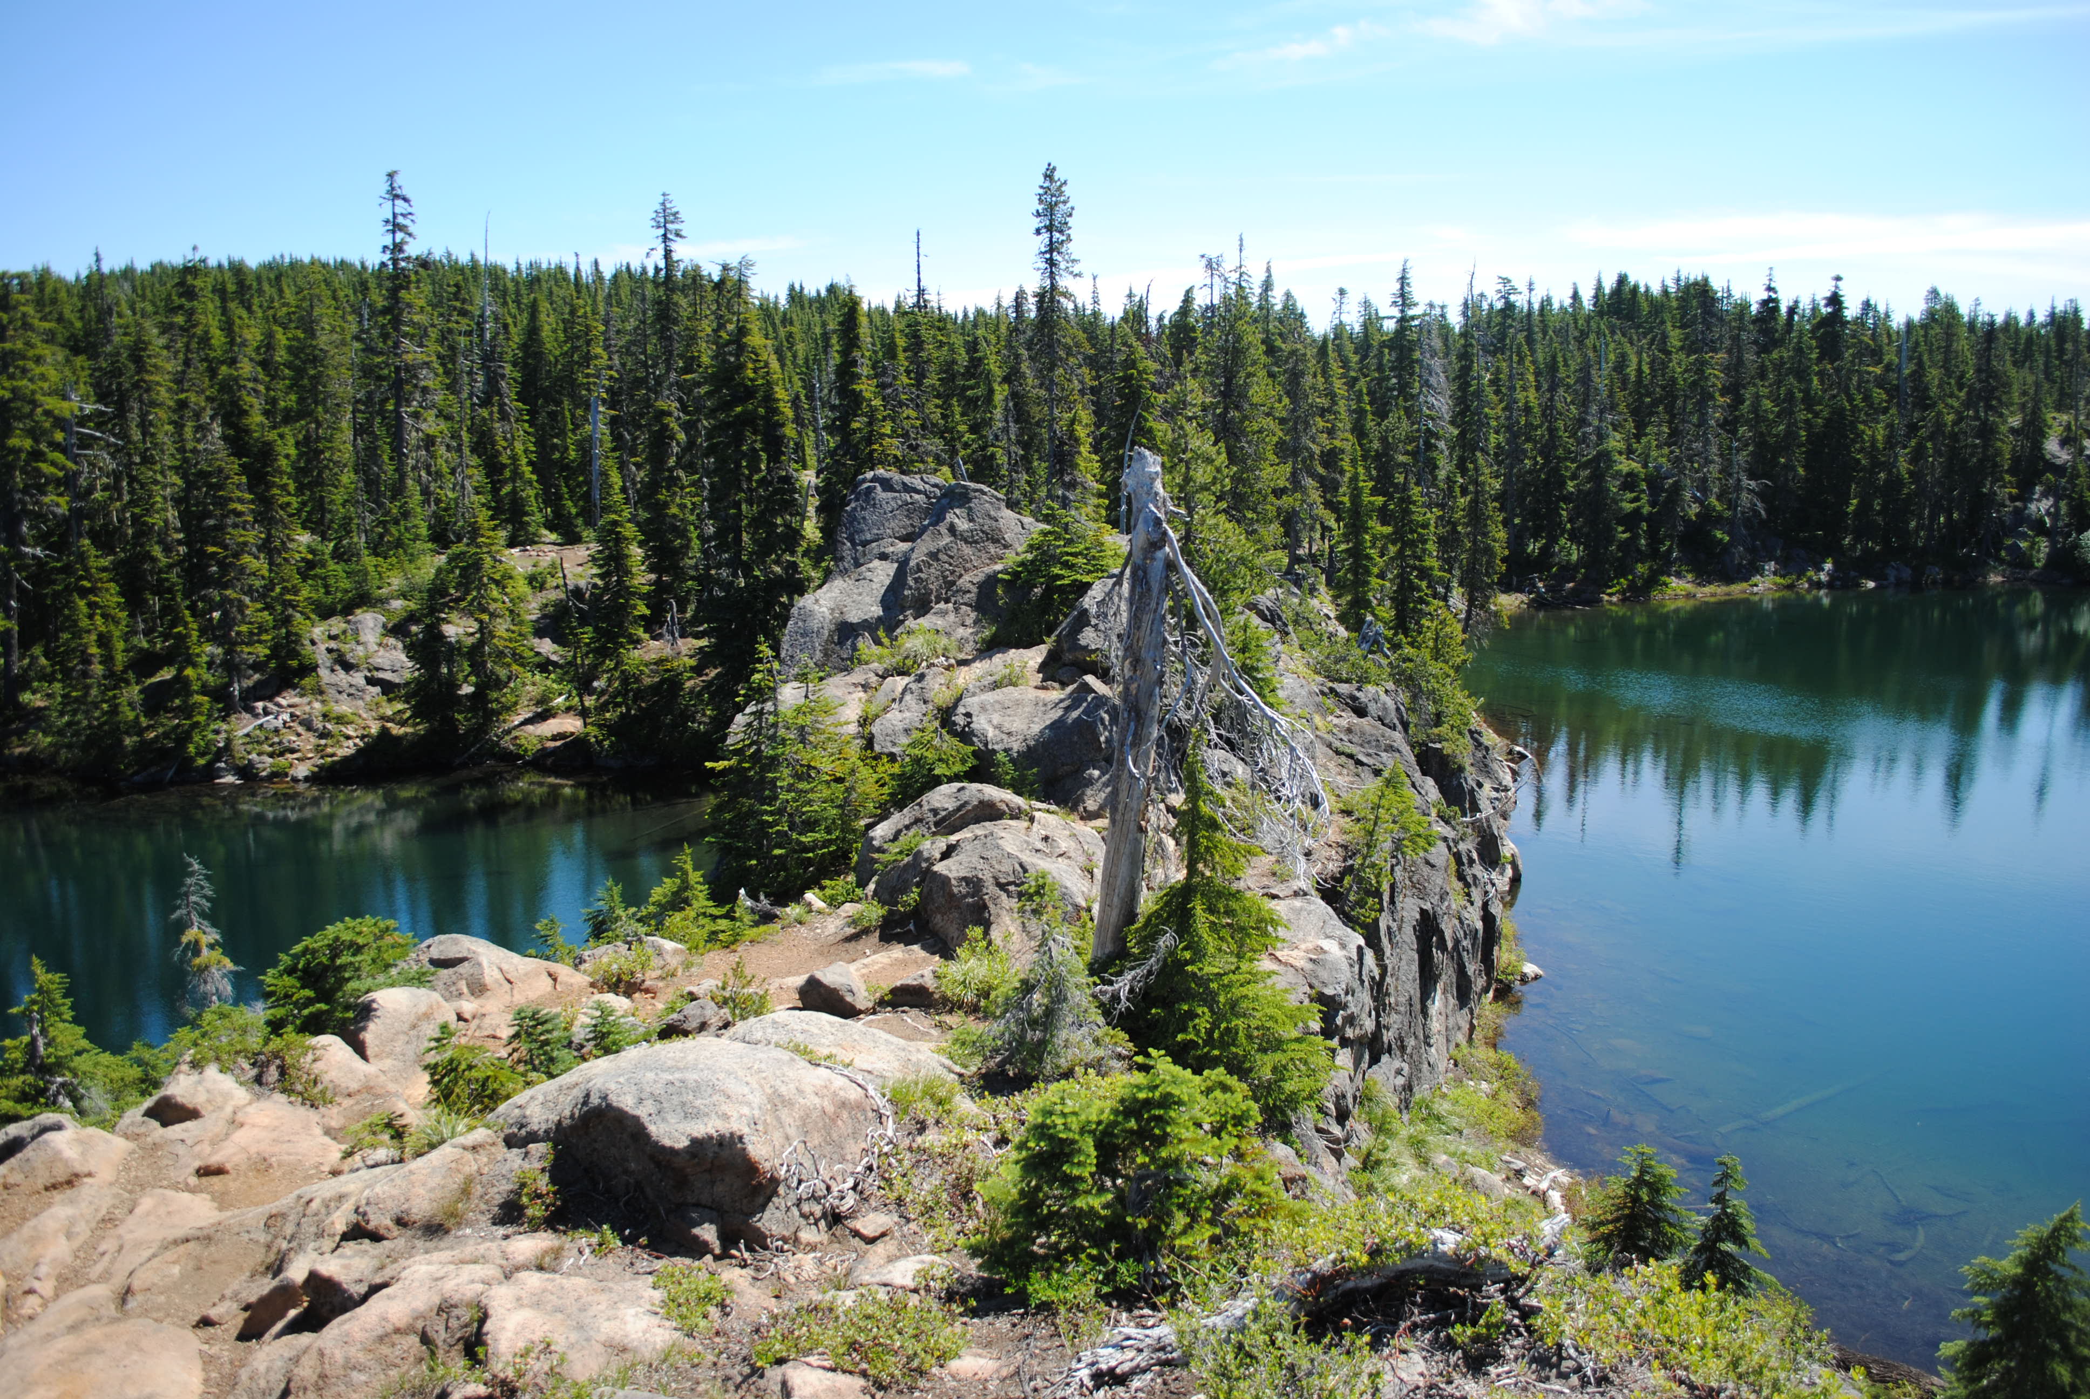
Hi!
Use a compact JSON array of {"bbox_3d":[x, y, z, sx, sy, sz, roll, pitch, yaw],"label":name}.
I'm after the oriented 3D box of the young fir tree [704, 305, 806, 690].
[{"bbox_3d":[-6.129,-4.376,33.000,2.200,8.100,2.200,0,8,0],"label":"young fir tree"}]

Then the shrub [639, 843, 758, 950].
[{"bbox_3d":[-2.468,1.417,11.200,0.804,0.727,0.724,-3,10,-13],"label":"shrub"}]

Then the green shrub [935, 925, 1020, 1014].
[{"bbox_3d":[-0.458,1.819,10.600,0.570,0.520,0.520,0,7,0],"label":"green shrub"}]

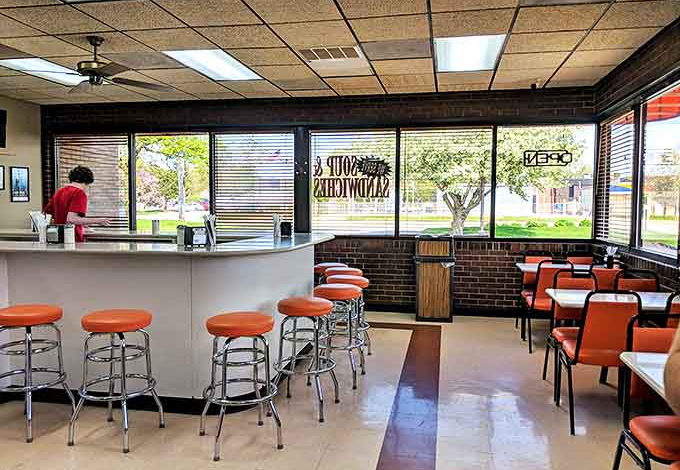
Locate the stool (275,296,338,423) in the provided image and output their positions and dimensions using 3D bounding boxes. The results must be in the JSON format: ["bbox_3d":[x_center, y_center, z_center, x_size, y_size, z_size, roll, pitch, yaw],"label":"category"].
[{"bbox_3d":[-0.232,0.814,3.580,0.450,0.740,0.450,0,4,0],"label":"stool"}]

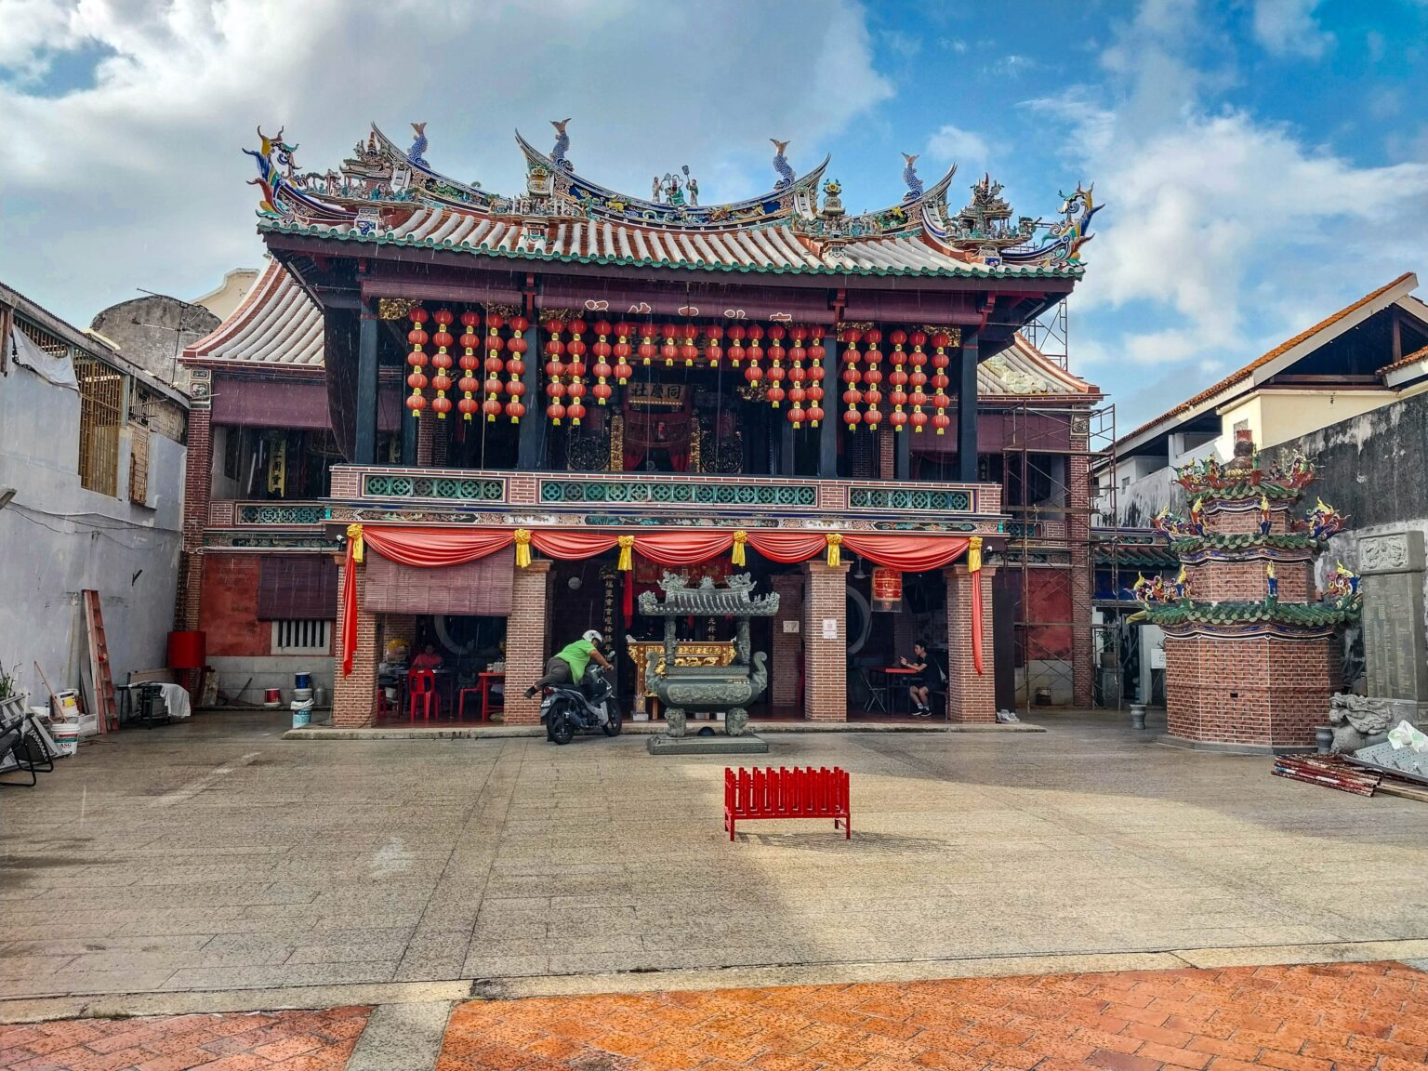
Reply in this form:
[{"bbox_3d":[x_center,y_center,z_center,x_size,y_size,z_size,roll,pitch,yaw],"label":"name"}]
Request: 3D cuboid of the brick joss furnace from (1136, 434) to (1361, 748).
[{"bbox_3d":[7.426,0.719,14.946,2.620,4.340,2.620,1,-5,-8],"label":"brick joss furnace"}]

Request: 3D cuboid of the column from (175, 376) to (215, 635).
[{"bbox_3d":[-9.726,-0.015,20.199,0.390,6.258,0.390,1,-5,-8],"label":"column"}]

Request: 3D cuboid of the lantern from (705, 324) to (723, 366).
[{"bbox_3d":[0.004,-3.080,17.363,0.290,0.678,0.290,1,-5,-8],"label":"lantern"}]

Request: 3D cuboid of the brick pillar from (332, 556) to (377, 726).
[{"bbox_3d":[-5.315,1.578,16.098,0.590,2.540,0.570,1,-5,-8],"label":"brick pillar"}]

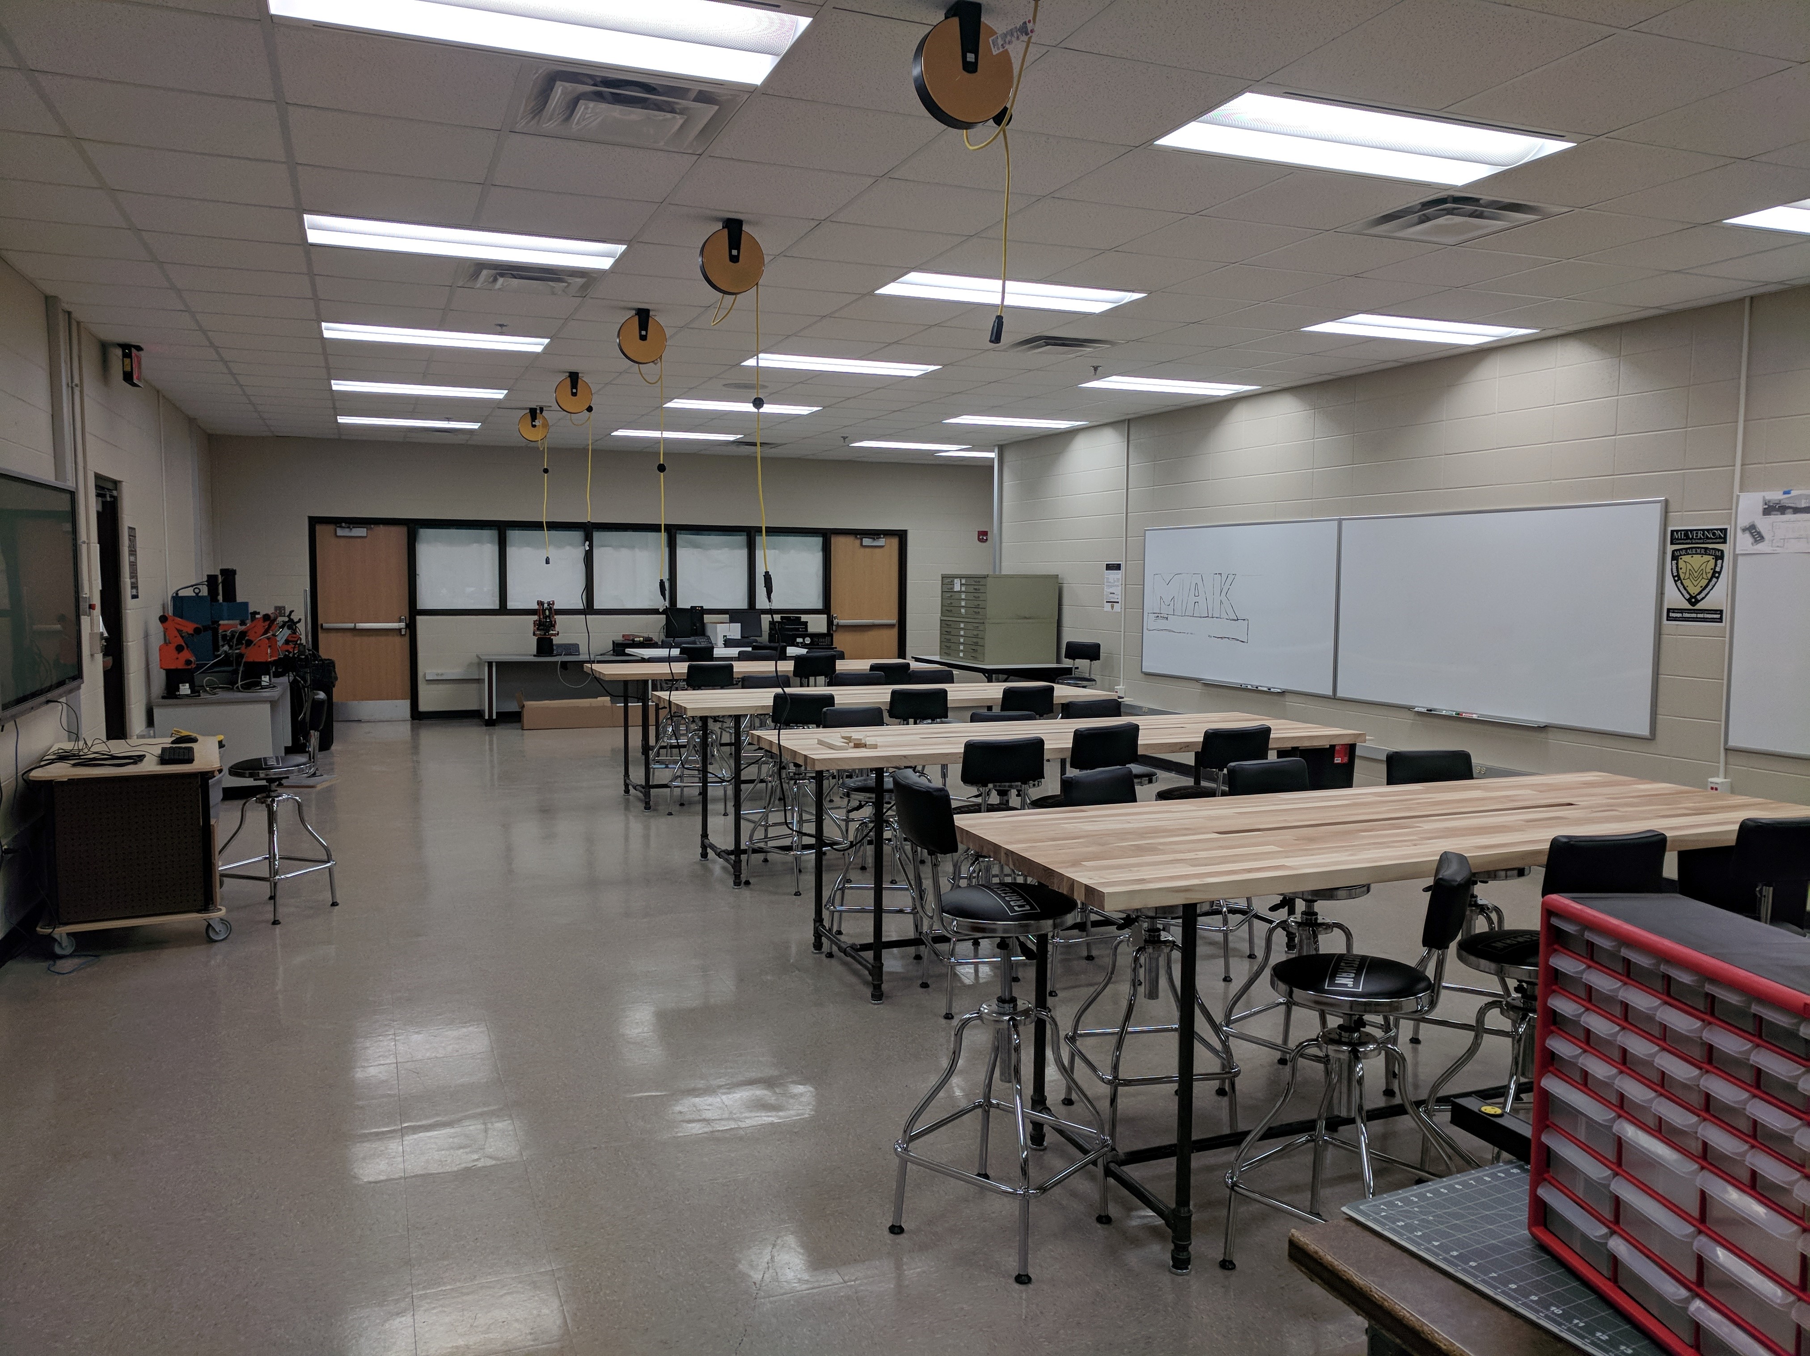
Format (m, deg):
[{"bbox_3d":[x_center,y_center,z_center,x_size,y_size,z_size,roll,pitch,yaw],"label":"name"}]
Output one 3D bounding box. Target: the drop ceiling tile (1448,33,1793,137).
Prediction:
[{"bbox_3d":[1.913,-1.605,3.693,0.605,0.020,0.605,-1,5,-22],"label":"drop ceiling tile"}]

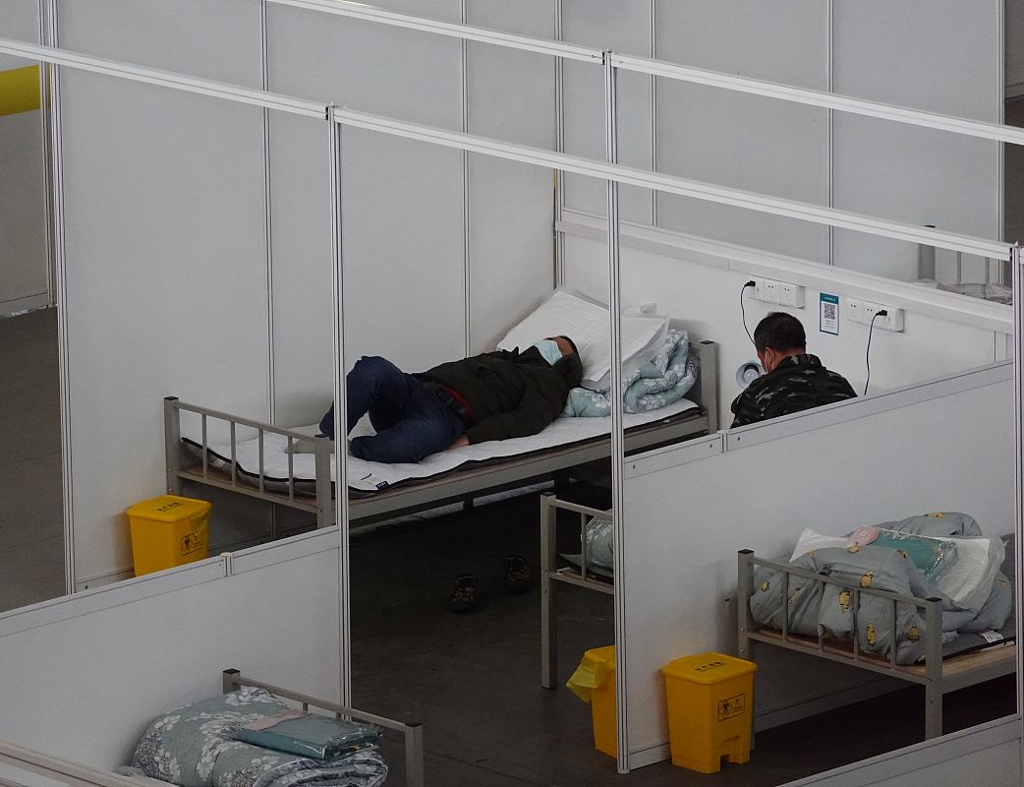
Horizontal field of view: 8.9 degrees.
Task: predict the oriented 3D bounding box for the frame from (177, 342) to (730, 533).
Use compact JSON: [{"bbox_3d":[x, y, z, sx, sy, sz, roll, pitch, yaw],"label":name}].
[{"bbox_3d":[-0.250,0.254,25.030,2.030,0.705,0.890,-14,19,-41],"label":"frame"}]

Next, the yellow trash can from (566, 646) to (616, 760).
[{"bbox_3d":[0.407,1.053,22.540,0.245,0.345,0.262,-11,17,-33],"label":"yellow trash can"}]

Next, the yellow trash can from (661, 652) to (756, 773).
[{"bbox_3d":[0.681,1.095,22.354,0.245,0.345,0.220,-14,19,-41],"label":"yellow trash can"}]

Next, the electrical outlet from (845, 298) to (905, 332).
[{"bbox_3d":[1.366,-0.305,24.623,0.046,0.088,0.260,-14,19,-41],"label":"electrical outlet"}]

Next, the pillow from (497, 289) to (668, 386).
[{"bbox_3d":[0.274,-0.191,25.534,0.610,0.120,0.405,14,47,46],"label":"pillow"}]

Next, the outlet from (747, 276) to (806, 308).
[{"bbox_3d":[1.007,-0.395,25.002,0.046,0.088,0.262,-14,19,-41],"label":"outlet"}]

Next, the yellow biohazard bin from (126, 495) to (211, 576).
[{"bbox_3d":[-1.277,0.585,24.531,0.225,0.345,0.245,10,18,37],"label":"yellow biohazard bin"}]

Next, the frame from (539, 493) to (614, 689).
[{"bbox_3d":[1.155,0.595,23.564,2.030,0.705,0.900,-14,19,-41],"label":"frame"}]

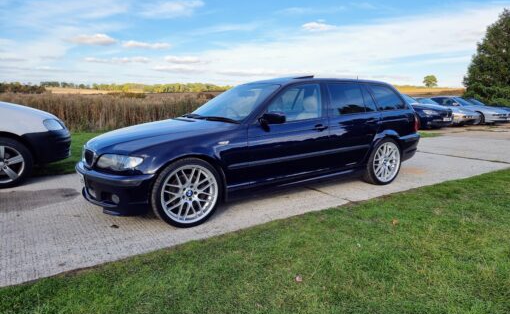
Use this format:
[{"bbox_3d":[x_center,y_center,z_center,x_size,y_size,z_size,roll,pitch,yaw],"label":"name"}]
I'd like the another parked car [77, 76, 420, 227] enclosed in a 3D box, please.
[{"bbox_3d":[0.216,-0.298,4.487,4.470,1.410,1.770,-7,12,-33],"label":"another parked car"}]

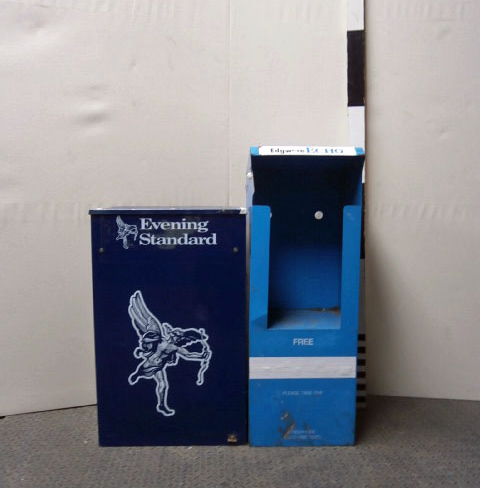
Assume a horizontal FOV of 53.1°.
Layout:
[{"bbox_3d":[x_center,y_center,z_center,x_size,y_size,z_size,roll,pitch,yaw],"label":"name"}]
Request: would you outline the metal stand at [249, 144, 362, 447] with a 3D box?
[{"bbox_3d":[0.212,0.184,1.722,0.367,1.020,0.315,0,7,0],"label":"metal stand"}]

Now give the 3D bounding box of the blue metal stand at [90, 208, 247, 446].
[{"bbox_3d":[-0.234,0.281,1.760,0.515,0.820,0.290,0,7,0],"label":"blue metal stand"}]

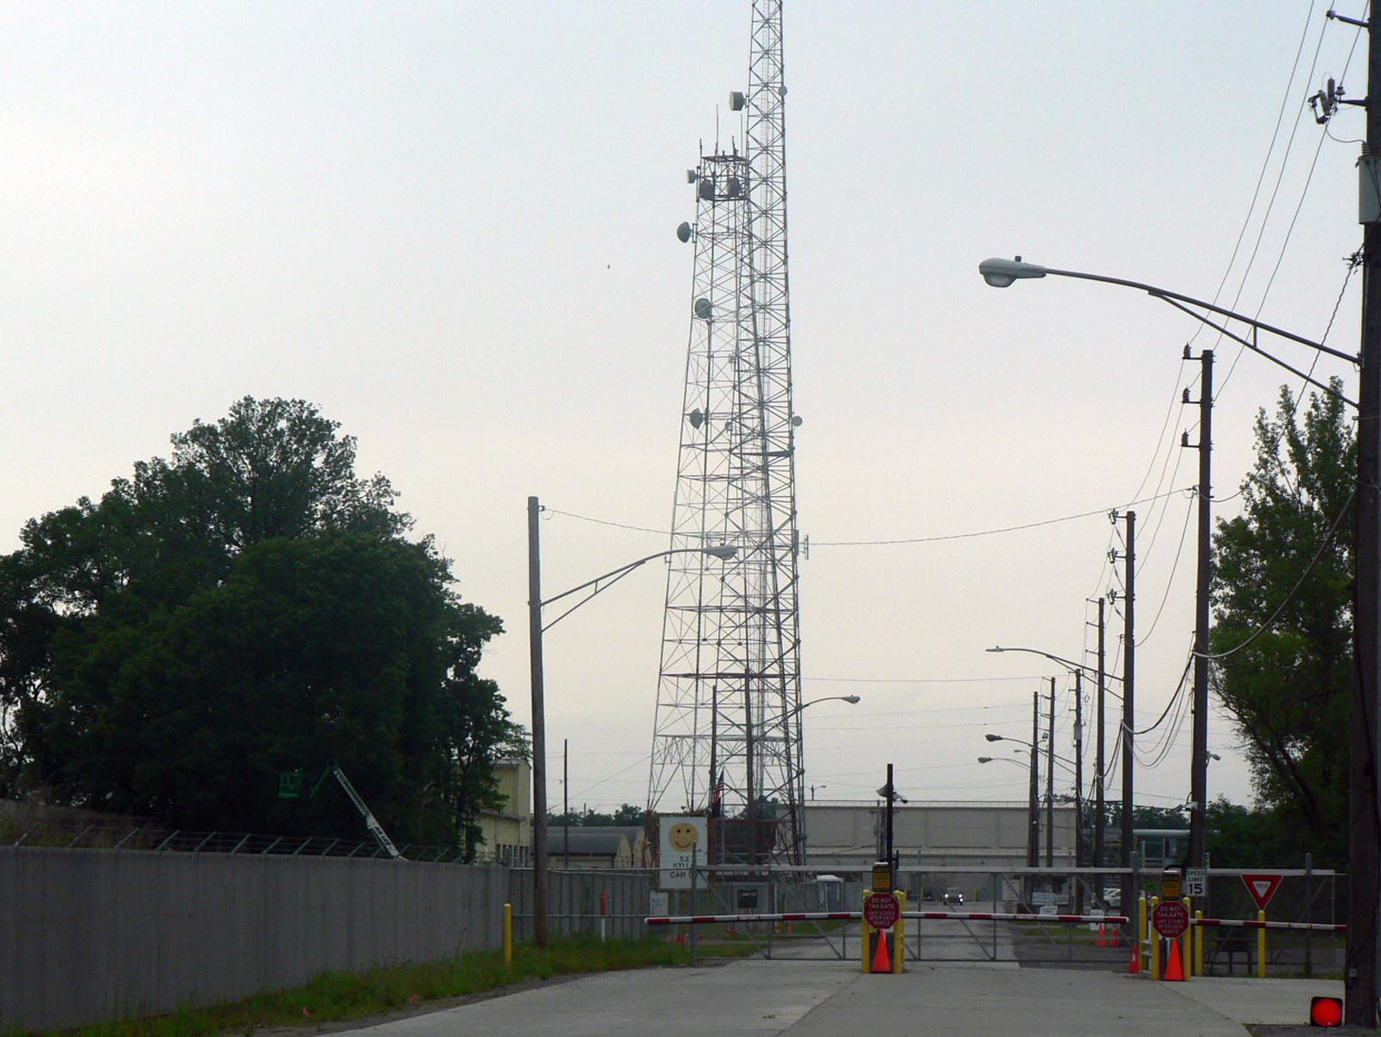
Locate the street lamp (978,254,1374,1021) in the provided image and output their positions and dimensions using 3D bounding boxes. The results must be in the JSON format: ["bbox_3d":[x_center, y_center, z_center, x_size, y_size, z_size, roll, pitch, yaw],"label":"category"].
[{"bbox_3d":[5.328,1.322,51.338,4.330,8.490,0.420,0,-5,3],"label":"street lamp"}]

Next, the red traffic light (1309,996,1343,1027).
[{"bbox_3d":[6.943,5.387,51.000,0.345,0.345,0.250,0,-5,6],"label":"red traffic light"}]

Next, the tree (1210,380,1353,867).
[{"bbox_3d":[17.689,4.197,138.663,5.000,16.660,5.000,0,-5,0],"label":"tree"}]

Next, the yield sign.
[{"bbox_3d":[9.969,6.518,81.500,0.750,0.650,0.030,0,-4,3],"label":"yield sign"}]

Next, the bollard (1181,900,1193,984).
[{"bbox_3d":[8.261,7.004,77.755,0.130,1.390,0.130,0,-5,0],"label":"bollard"}]

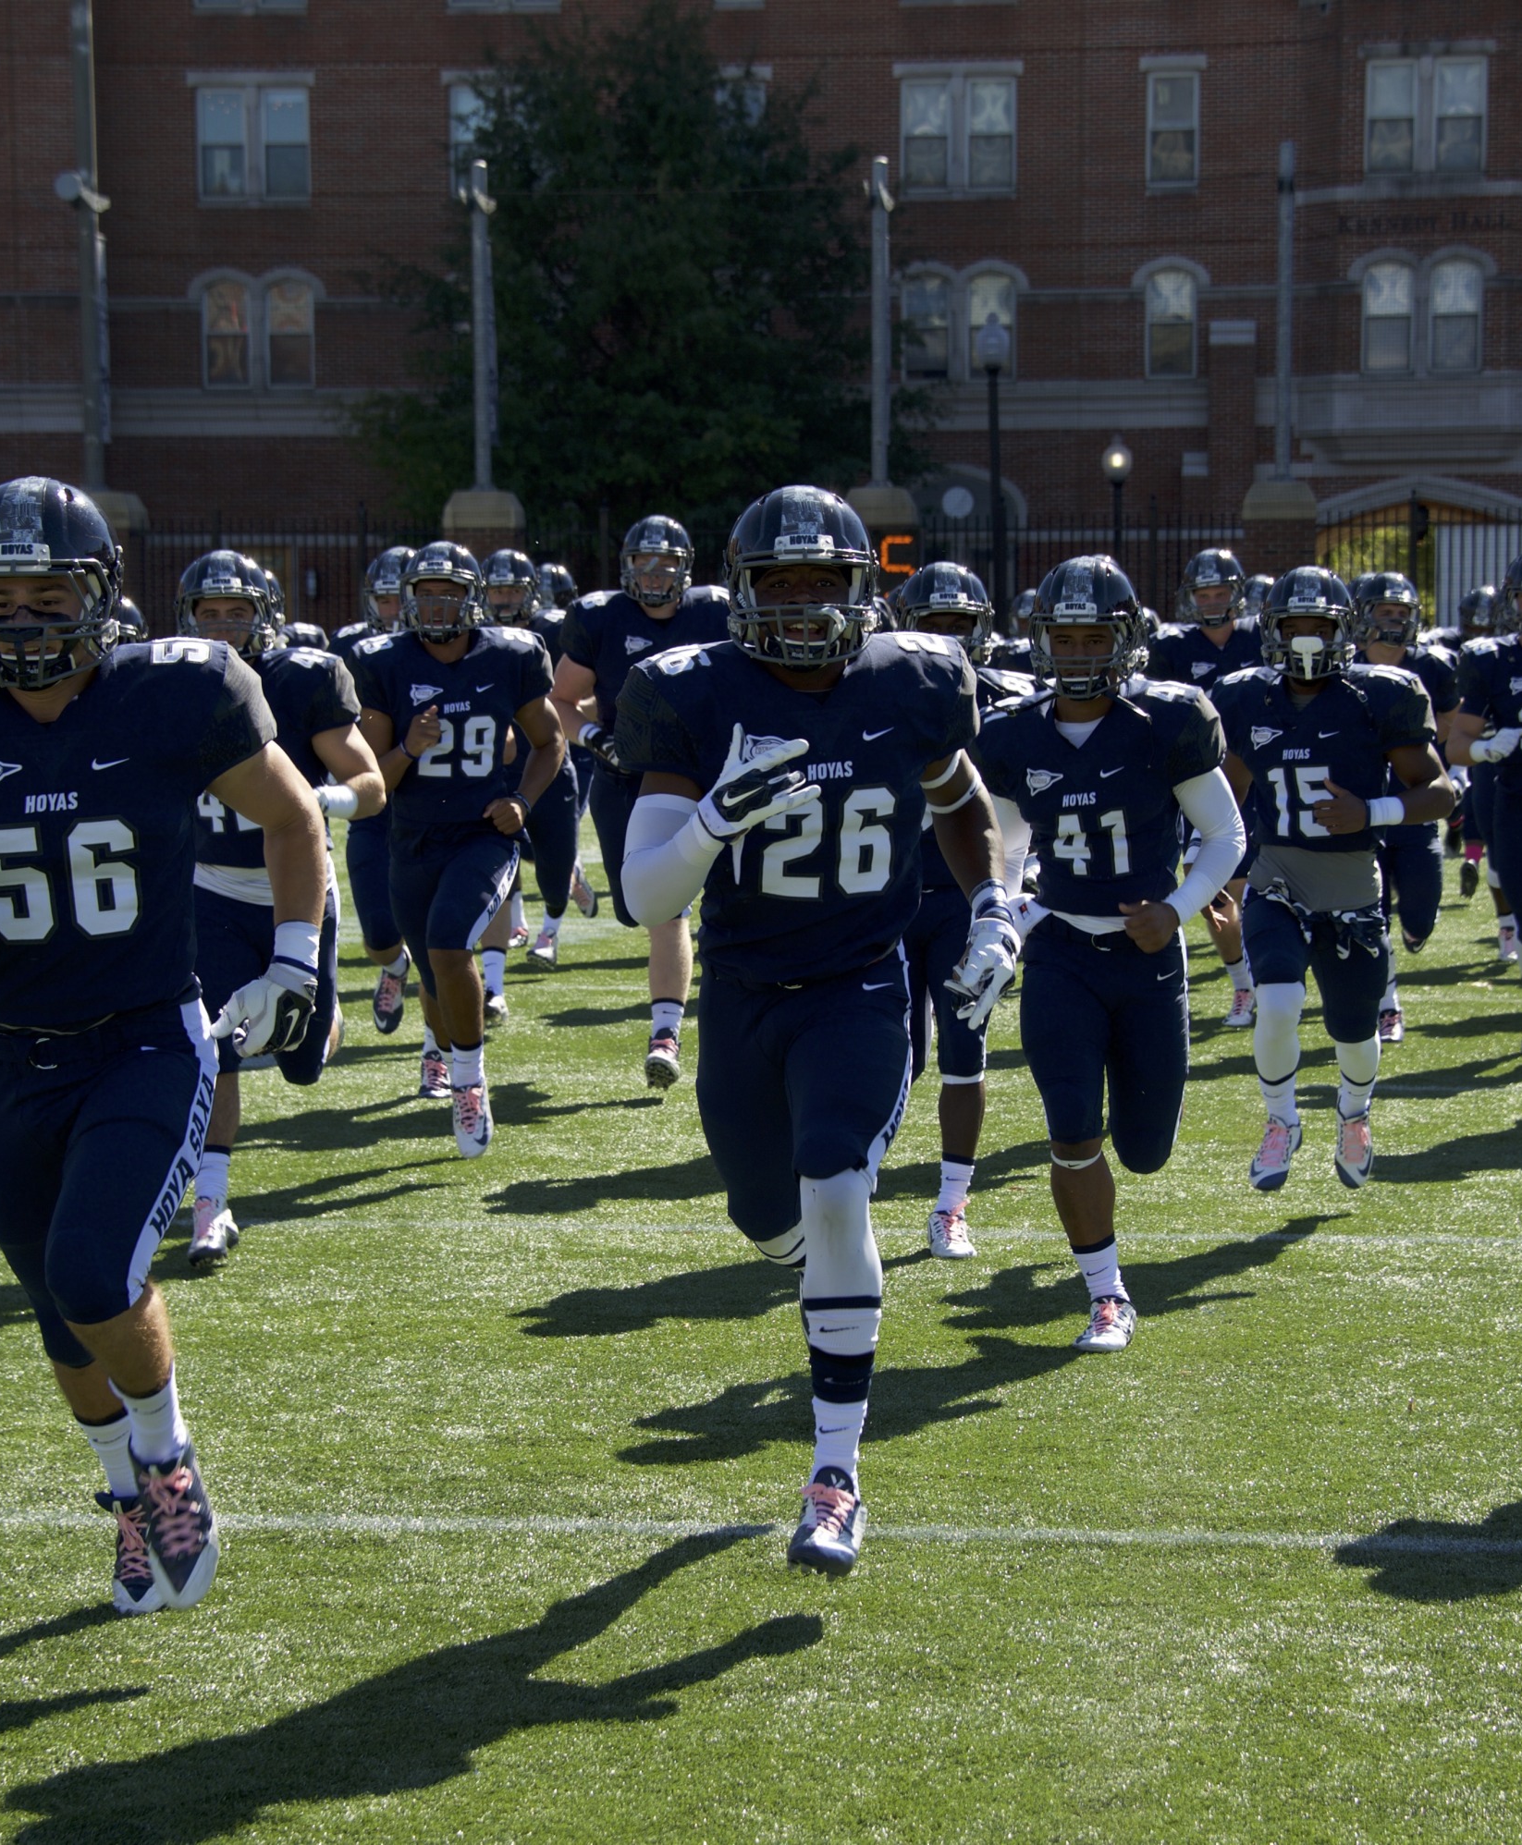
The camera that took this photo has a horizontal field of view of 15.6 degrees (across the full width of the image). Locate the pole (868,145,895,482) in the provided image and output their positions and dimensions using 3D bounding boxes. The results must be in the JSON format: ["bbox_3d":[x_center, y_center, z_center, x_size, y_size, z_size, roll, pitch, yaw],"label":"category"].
[{"bbox_3d":[1.354,-6.804,63.102,0.300,3.850,0.300,0,3,0],"label":"pole"}]

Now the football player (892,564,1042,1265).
[{"bbox_3d":[0.464,-0.031,13.400,0.660,1.681,0.750,0,3,3],"label":"football player"}]

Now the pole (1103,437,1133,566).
[{"bbox_3d":[4.835,-4.638,75.063,0.400,4.000,0.400,0,3,0],"label":"pole"}]

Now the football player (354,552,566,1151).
[{"bbox_3d":[-0.912,-0.234,16.599,0.620,1.801,0.850,0,3,-4],"label":"football player"}]

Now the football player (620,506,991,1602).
[{"bbox_3d":[0.081,0.158,9.199,0.640,1.755,0.950,0,3,-5],"label":"football player"}]

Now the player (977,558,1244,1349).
[{"bbox_3d":[0.761,0.069,12.200,0.620,1.724,0.750,0,3,5],"label":"player"}]

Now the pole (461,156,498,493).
[{"bbox_3d":[-3.189,-6.779,63.102,0.360,3.850,0.360,0,3,0],"label":"pole"}]

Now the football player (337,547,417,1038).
[{"bbox_3d":[-1.228,-0.349,18.649,0.620,1.825,0.850,0,3,2],"label":"football player"}]

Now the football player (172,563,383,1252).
[{"bbox_3d":[-1.325,-0.063,14.149,0.700,1.785,0.950,0,3,-2],"label":"football player"}]

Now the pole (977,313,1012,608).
[{"bbox_3d":[2.899,-4.939,69.138,0.420,5.200,0.420,0,3,0],"label":"pole"}]

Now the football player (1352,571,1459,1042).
[{"bbox_3d":[2.312,-0.428,20.500,0.620,1.746,0.850,0,3,0],"label":"football player"}]

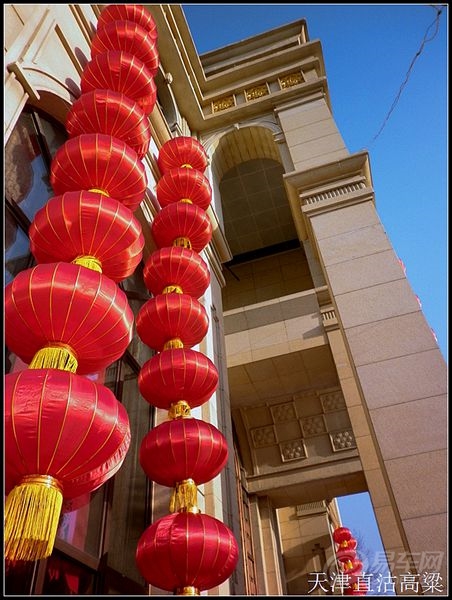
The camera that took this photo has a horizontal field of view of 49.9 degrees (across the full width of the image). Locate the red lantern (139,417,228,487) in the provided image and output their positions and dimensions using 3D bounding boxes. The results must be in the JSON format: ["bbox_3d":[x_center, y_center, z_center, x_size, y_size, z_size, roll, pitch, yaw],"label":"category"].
[{"bbox_3d":[-0.291,1.078,3.406,0.620,0.409,0.620,-3,-43,-3],"label":"red lantern"}]

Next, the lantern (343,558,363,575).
[{"bbox_3d":[4.974,10.458,19.040,0.800,0.568,0.800,-15,-44,10],"label":"lantern"}]

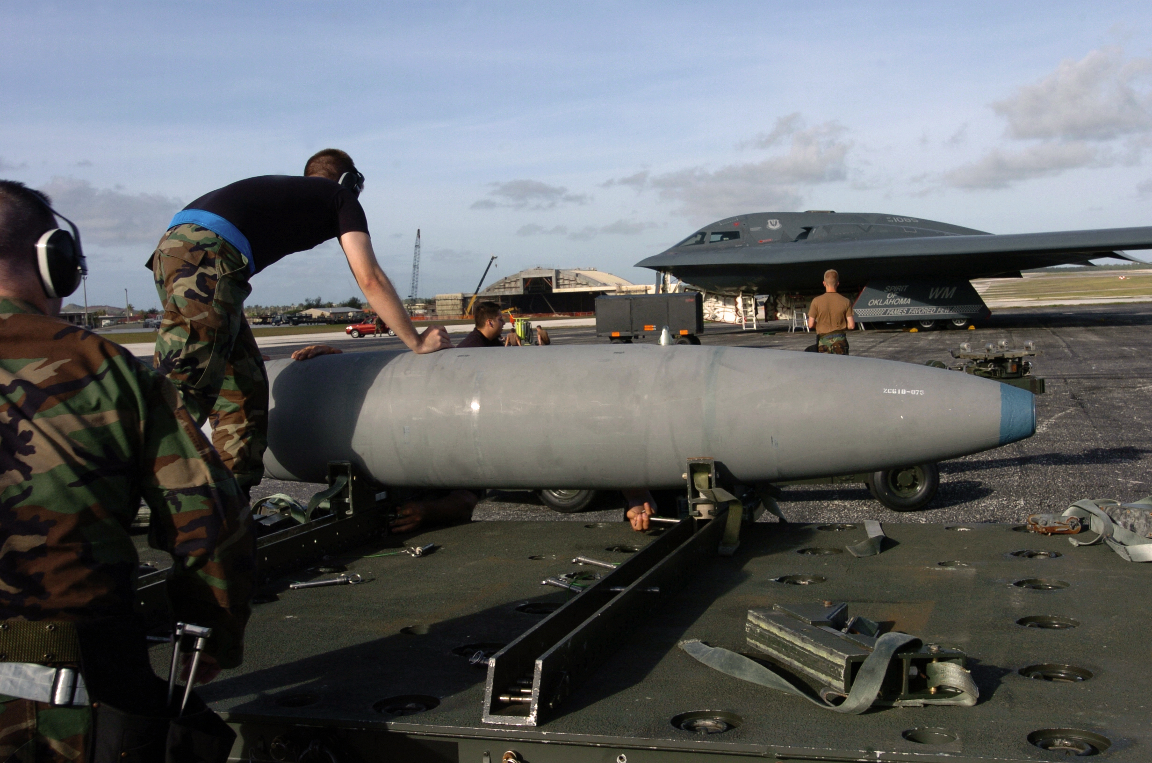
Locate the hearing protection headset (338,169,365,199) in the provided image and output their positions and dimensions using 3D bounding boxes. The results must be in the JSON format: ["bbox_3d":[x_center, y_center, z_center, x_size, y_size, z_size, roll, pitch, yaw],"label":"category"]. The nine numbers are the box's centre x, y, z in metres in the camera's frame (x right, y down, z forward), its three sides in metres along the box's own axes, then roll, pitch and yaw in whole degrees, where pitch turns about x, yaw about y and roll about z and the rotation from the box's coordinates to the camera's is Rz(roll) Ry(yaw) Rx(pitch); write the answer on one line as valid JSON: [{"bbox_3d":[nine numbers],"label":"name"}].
[{"bbox_3d":[-0.728,-0.632,3.780,0.200,0.200,0.100,-1,-33,34],"label":"hearing protection headset"}]

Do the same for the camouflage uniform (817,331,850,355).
[{"bbox_3d":[2.868,-0.055,13.800,0.420,1.000,0.300,-2,3,9],"label":"camouflage uniform"}]

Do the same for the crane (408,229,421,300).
[{"bbox_3d":[-57.401,-38.613,440.000,8.000,31.000,5.000,-3,3,-6],"label":"crane"}]

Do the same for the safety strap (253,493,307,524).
[{"bbox_3d":[-0.966,0.419,4.070,0.180,0.120,0.100,-2,3,18],"label":"safety strap"}]

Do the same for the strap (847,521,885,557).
[{"bbox_3d":[0.838,0.448,3.609,0.110,0.066,0.240,-2,3,18],"label":"strap"}]

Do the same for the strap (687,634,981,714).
[{"bbox_3d":[0.419,0.513,2.408,0.197,0.115,0.704,-6,4,-39],"label":"strap"}]

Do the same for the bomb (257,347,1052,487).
[{"bbox_3d":[0.050,0.106,3.873,2.600,0.475,0.457,-1,4,18],"label":"bomb"}]

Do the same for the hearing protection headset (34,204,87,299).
[{"bbox_3d":[-0.864,-0.216,1.920,0.210,0.190,0.100,-5,4,-27],"label":"hearing protection headset"}]

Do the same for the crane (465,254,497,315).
[{"bbox_3d":[-33.550,-33.528,440.000,12.000,22.000,4.000,-3,3,-6],"label":"crane"}]

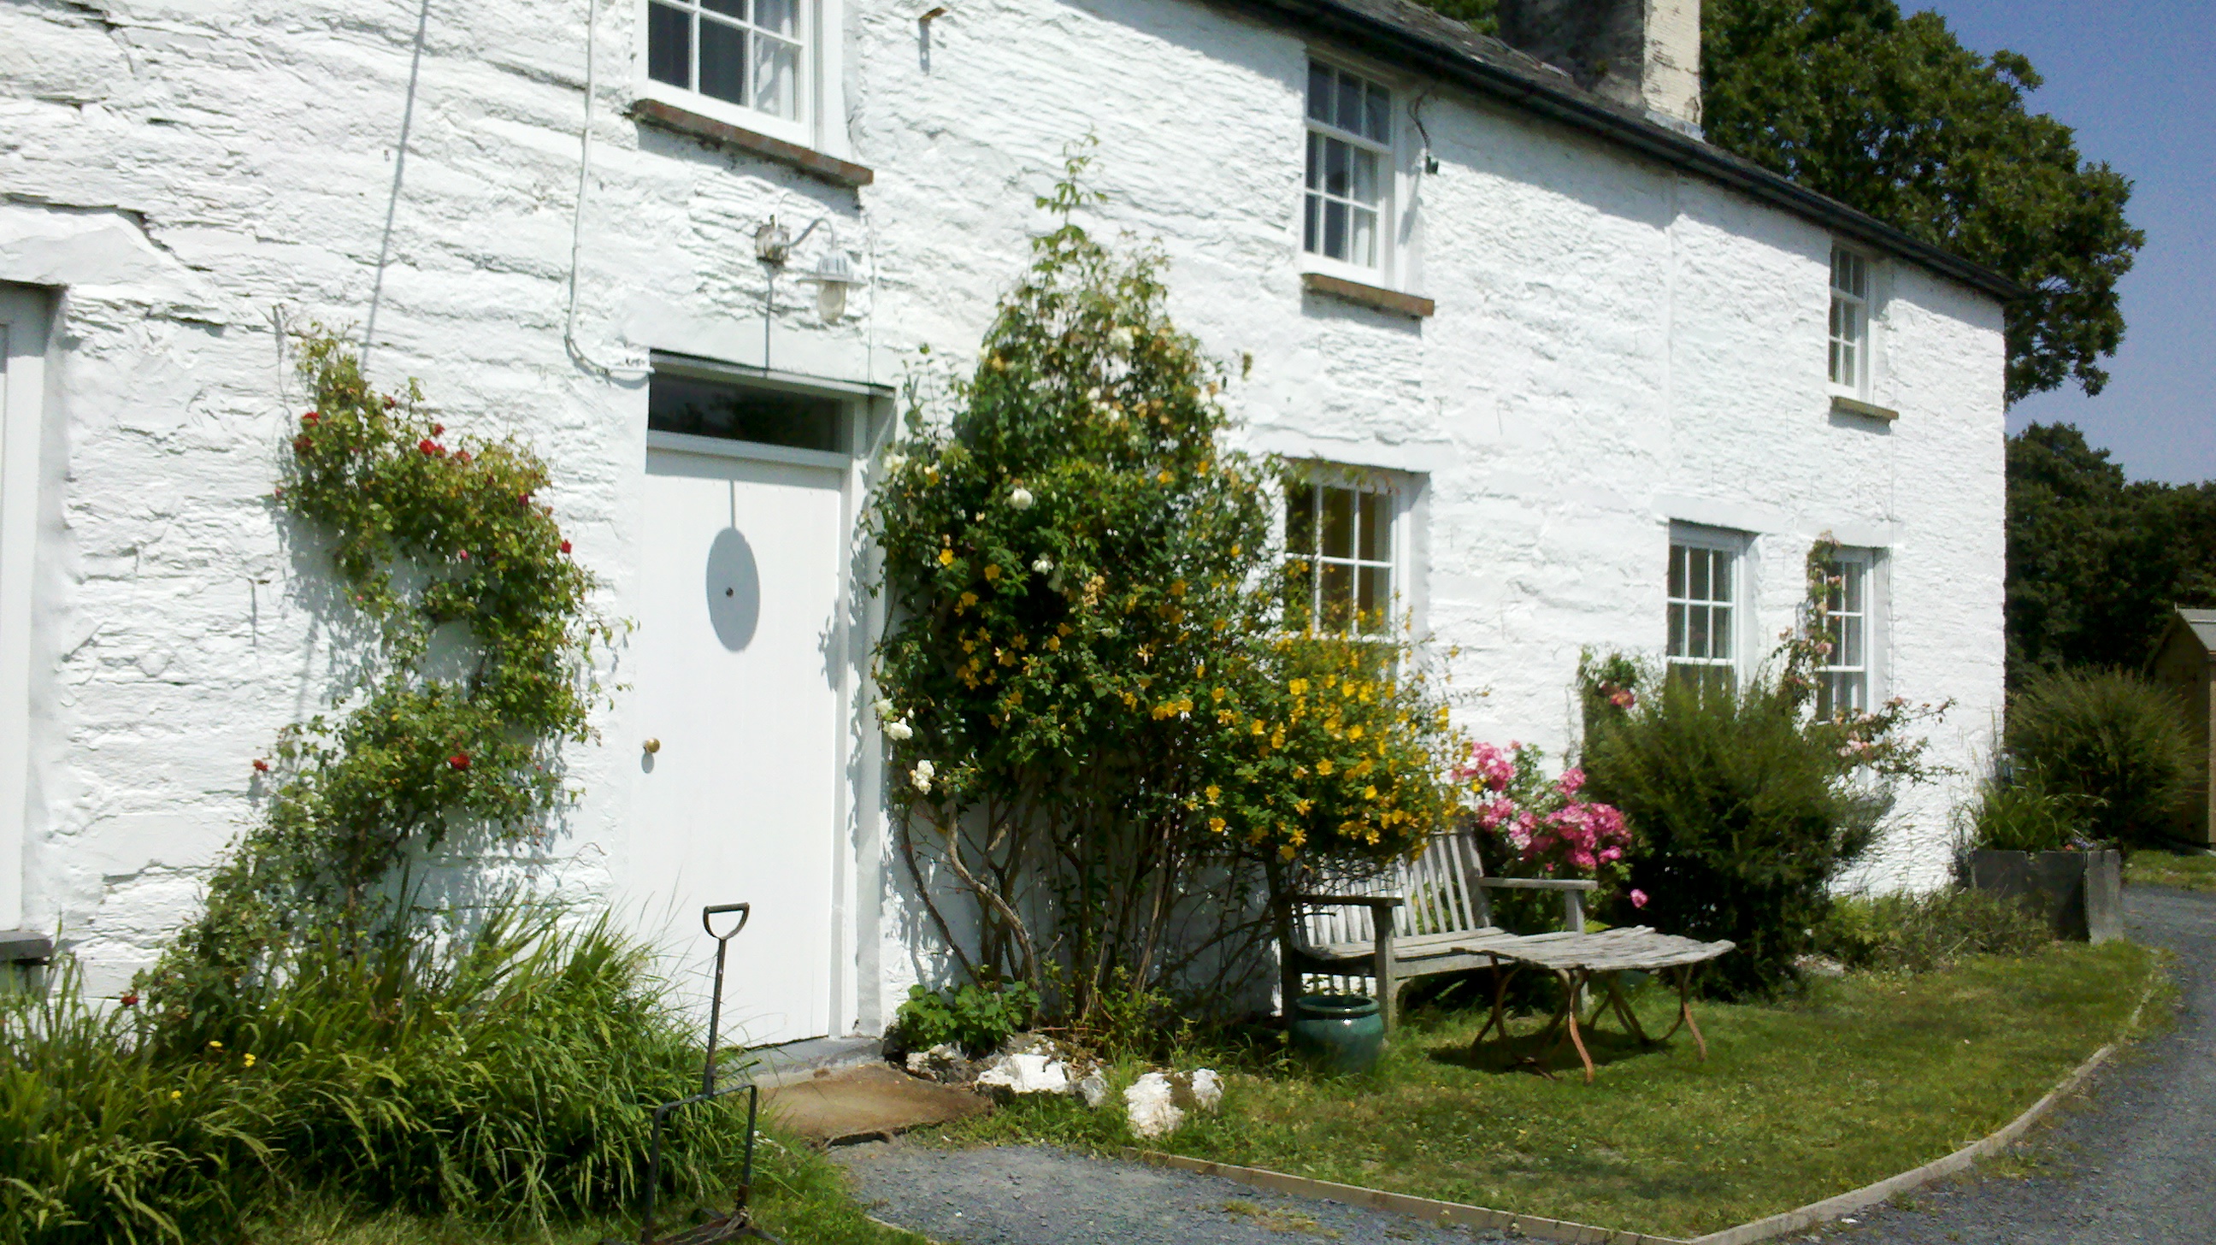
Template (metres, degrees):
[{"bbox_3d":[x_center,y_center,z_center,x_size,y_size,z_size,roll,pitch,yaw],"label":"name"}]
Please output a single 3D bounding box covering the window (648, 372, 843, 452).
[{"bbox_3d":[-1.259,-0.728,6.163,0.780,0.200,0.060,3,-2,-42],"label":"window"}]

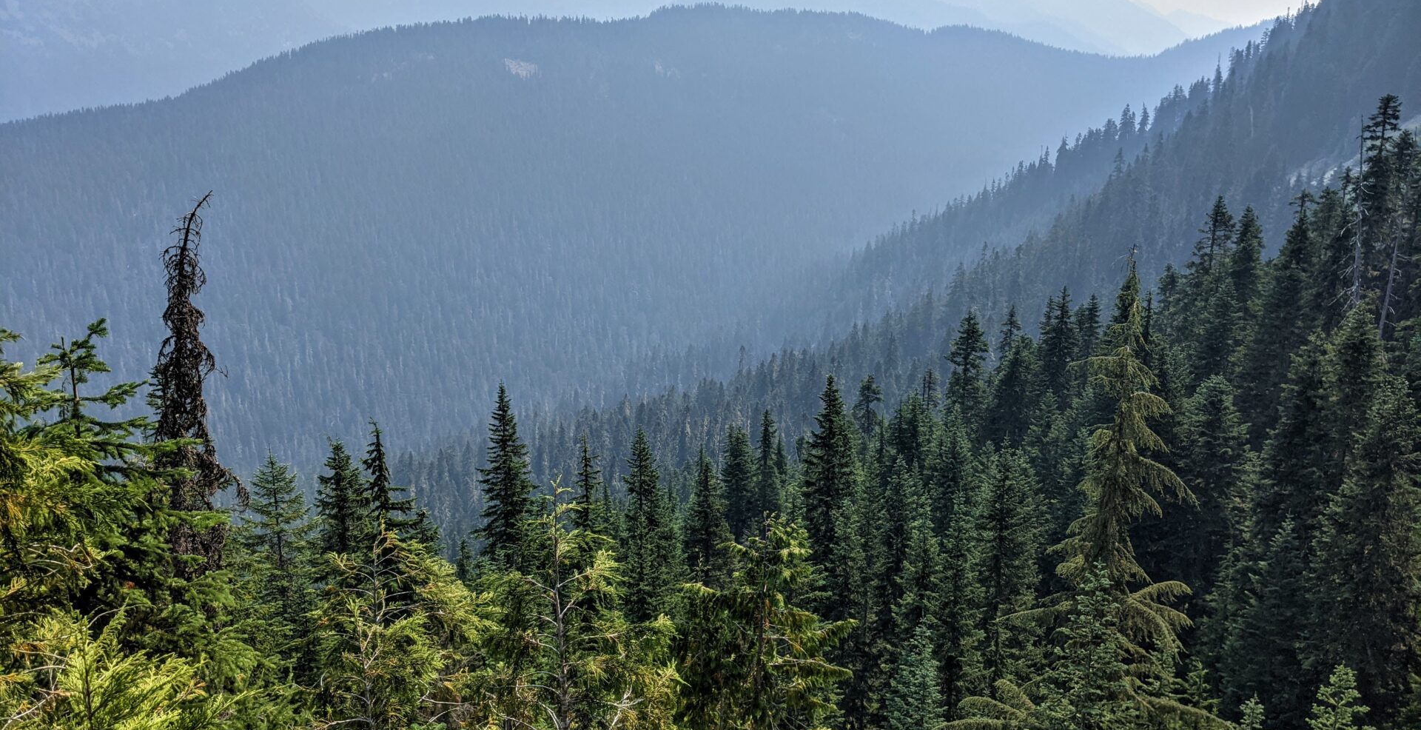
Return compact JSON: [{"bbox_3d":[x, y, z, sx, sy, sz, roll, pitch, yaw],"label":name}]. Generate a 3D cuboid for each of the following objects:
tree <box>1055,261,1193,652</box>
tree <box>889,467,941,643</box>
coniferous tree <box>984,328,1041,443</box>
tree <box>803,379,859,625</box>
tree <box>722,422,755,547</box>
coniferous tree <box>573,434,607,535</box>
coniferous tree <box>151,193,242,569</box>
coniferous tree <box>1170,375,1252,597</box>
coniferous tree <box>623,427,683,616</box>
[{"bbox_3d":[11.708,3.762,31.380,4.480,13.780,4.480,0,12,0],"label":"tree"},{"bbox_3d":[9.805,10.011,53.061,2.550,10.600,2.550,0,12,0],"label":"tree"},{"bbox_3d":[24.104,3.614,88.503,4.340,13.100,4.340,0,14,0],"label":"coniferous tree"},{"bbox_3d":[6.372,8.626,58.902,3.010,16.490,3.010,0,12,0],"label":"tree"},{"bbox_3d":[2.311,11.684,90.515,2.720,14.090,2.720,0,14,0],"label":"tree"},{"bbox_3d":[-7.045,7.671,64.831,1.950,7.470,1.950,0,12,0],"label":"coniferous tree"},{"bbox_3d":[-12.058,1.309,26.092,2.140,10.610,2.140,0,14,0],"label":"coniferous tree"},{"bbox_3d":[28.811,8.012,63.835,4.670,15.430,4.670,0,14,0],"label":"coniferous tree"},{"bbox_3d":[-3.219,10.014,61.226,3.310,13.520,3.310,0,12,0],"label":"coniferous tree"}]

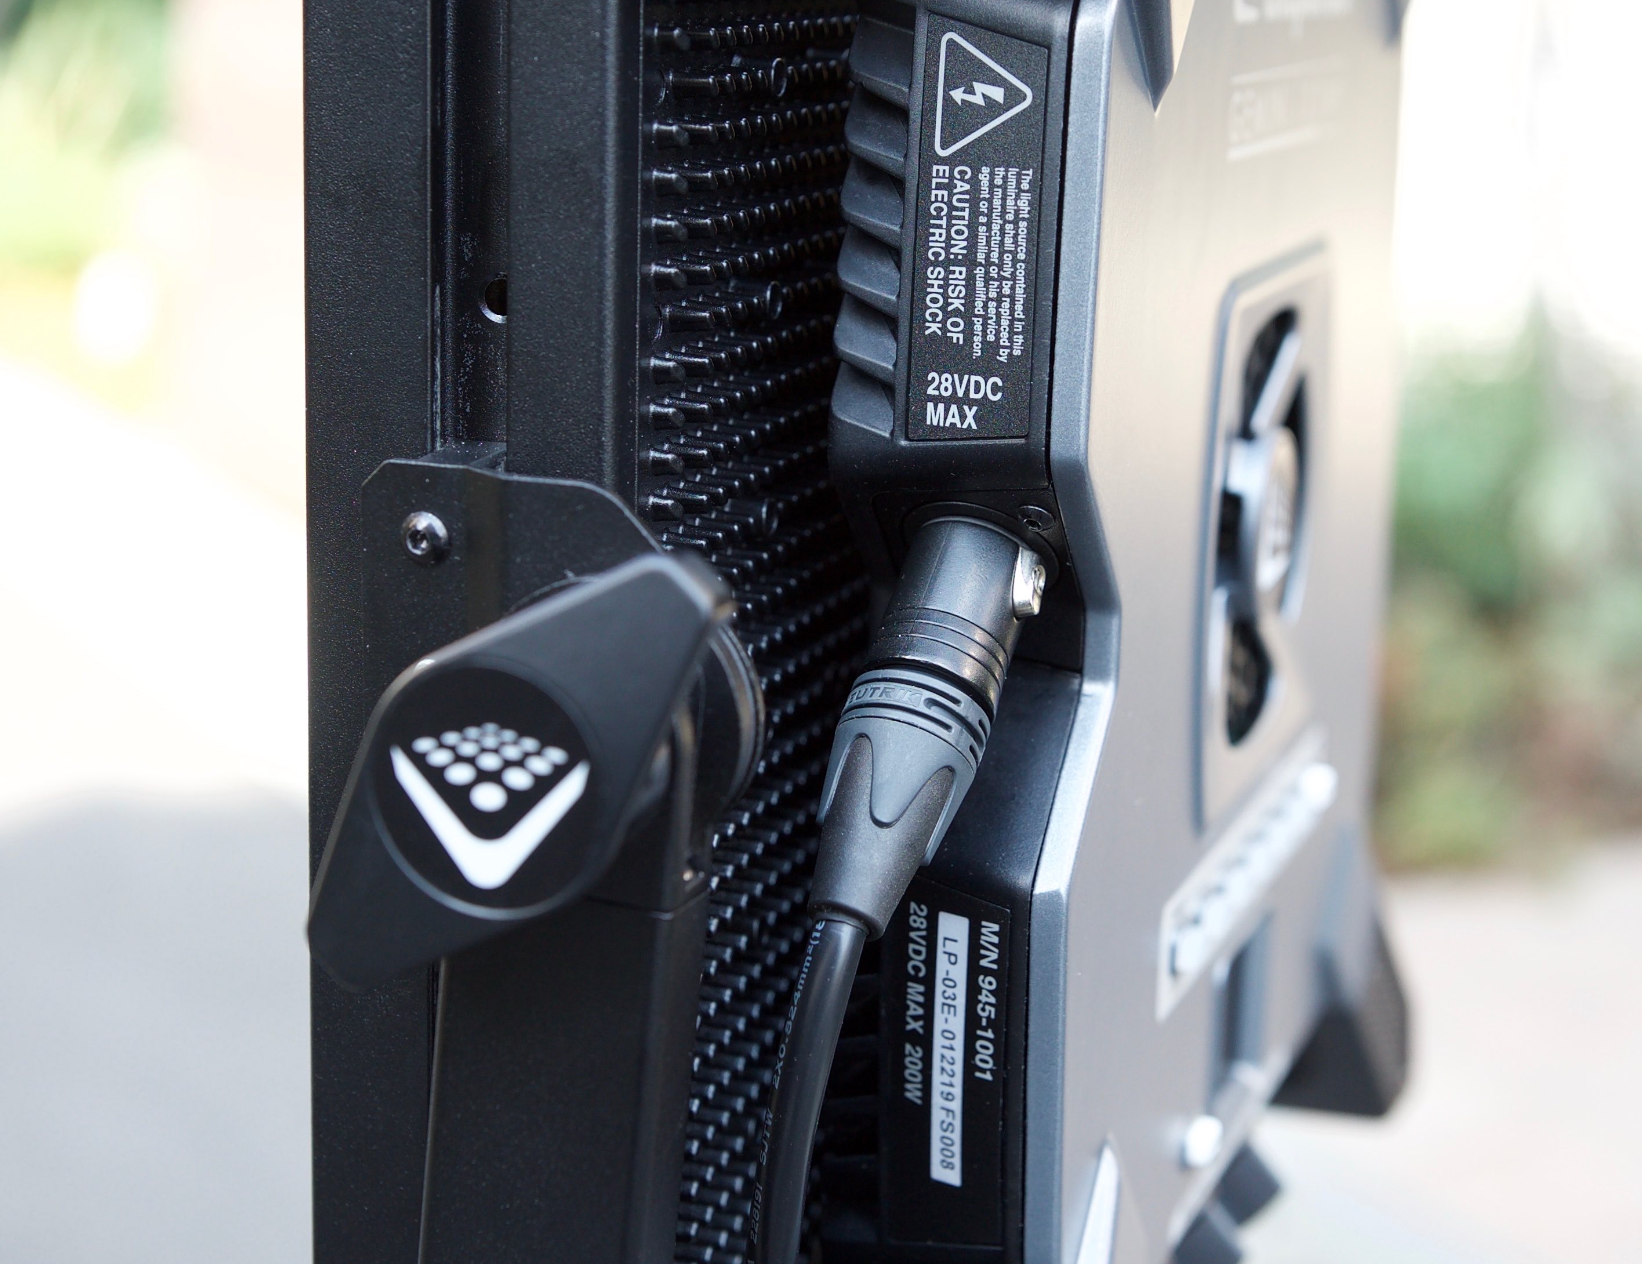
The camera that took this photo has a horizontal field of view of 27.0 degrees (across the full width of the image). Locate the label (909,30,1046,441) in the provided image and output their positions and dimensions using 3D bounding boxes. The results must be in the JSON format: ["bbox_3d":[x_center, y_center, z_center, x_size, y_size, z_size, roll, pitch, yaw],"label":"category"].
[{"bbox_3d":[0.022,-0.055,0.468,0.018,0.058,0.001,7,13,18],"label":"label"}]

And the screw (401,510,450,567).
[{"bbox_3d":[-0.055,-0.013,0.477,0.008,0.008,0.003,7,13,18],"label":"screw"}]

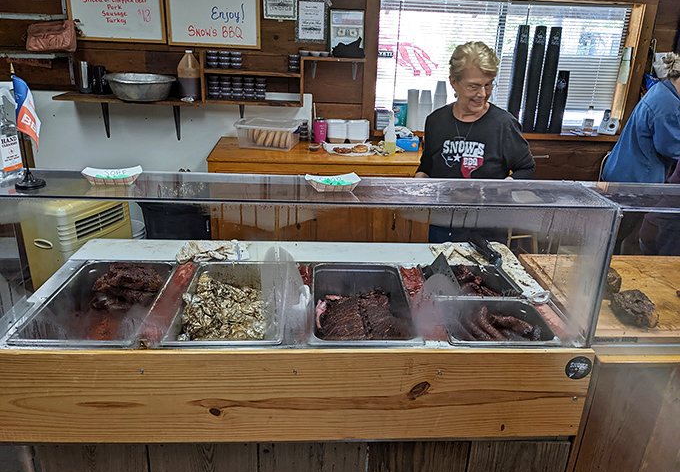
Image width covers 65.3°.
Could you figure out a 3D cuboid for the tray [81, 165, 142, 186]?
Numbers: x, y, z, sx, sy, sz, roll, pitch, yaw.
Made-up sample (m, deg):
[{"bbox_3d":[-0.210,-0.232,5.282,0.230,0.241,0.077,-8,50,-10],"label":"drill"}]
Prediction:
[{"bbox_3d":[-0.591,-0.154,1.393,0.150,0.045,0.100,2,21,0],"label":"tray"}]

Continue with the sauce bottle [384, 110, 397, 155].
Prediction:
[{"bbox_3d":[0.314,-0.637,3.248,0.071,0.262,0.071,2,21,-1],"label":"sauce bottle"}]

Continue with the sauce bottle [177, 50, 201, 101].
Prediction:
[{"bbox_3d":[-0.923,-0.990,3.260,0.150,0.295,0.150,1,21,-3],"label":"sauce bottle"}]

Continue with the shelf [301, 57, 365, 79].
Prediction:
[{"bbox_3d":[-0.038,-1.058,3.362,0.405,0.137,0.170,2,21,0],"label":"shelf"}]

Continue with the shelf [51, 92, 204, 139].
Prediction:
[{"bbox_3d":[-1.280,-0.736,3.367,0.870,0.290,0.300,2,21,0],"label":"shelf"}]

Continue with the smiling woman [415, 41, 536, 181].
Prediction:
[{"bbox_3d":[0.590,-0.023,2.394,0.530,1.600,0.360,5,22,8],"label":"smiling woman"}]

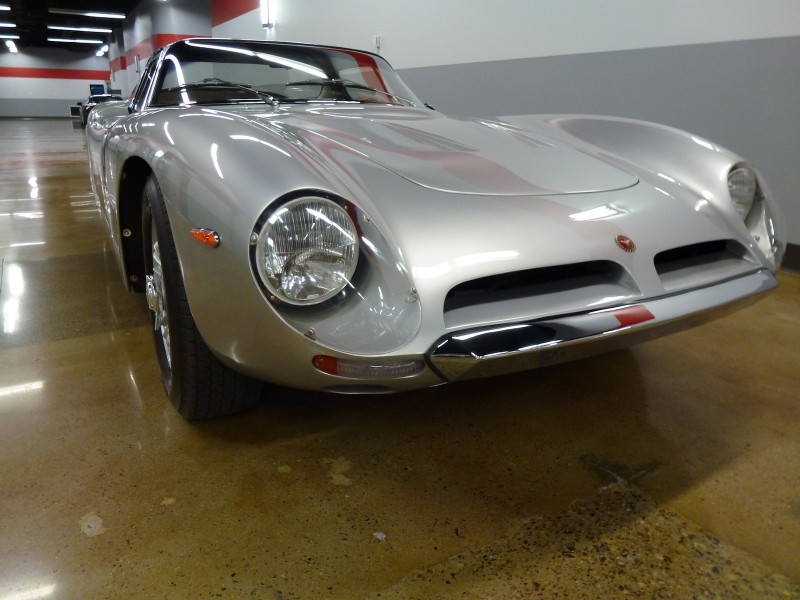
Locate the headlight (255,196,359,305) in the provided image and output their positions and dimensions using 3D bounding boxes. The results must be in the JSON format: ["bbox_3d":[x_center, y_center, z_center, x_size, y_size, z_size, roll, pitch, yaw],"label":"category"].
[{"bbox_3d":[-0.157,-0.084,0.942,0.184,0.184,0.090,-10,22,-29],"label":"headlight"}]

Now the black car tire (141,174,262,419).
[{"bbox_3d":[-0.544,-0.005,1.508,0.215,0.660,0.660,-10,22,-29],"label":"black car tire"}]

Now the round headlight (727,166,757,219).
[{"bbox_3d":[0.937,-0.276,1.562,0.184,0.184,0.090,-10,22,-29],"label":"round headlight"}]

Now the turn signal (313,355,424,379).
[{"bbox_3d":[-0.050,0.099,0.874,0.178,0.038,0.045,0,19,-4],"label":"turn signal"}]

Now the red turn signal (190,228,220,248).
[{"bbox_3d":[-0.372,-0.118,1.065,0.082,0.036,0.030,15,23,35],"label":"red turn signal"}]

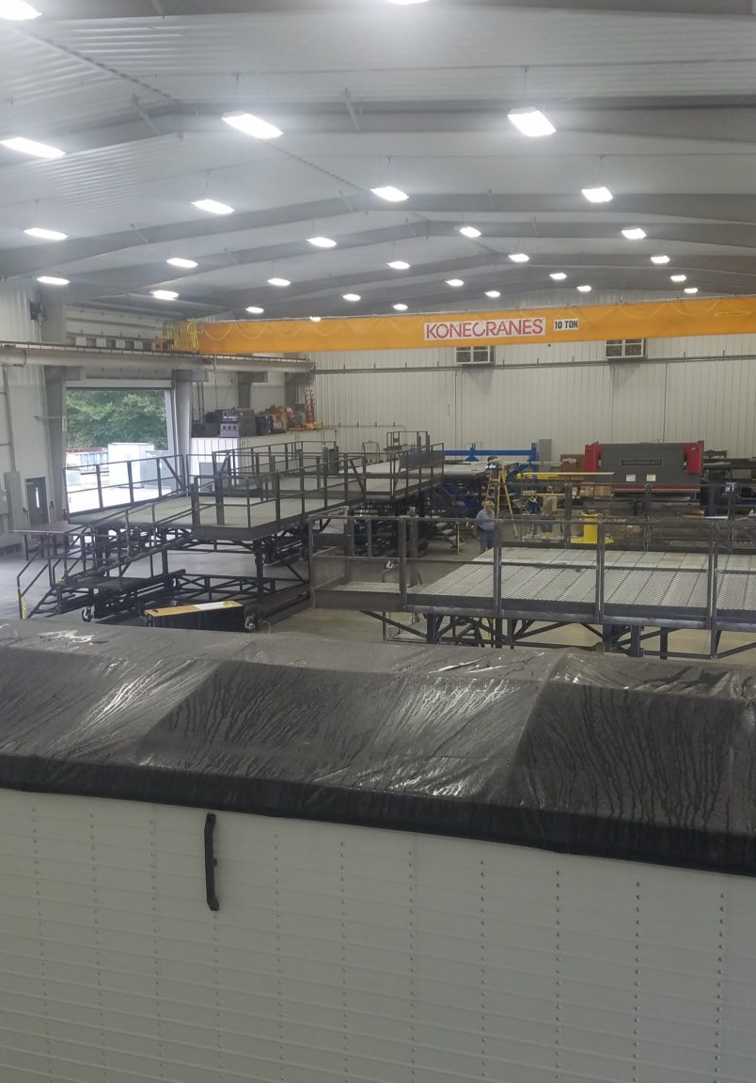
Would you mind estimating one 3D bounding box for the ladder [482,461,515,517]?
[{"bbox_3d":[3.754,-1.217,34.332,0.620,2.200,1.300,6,11,43],"label":"ladder"}]

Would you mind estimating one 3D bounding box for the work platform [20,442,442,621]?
[{"bbox_3d":[-2.857,-0.669,28.544,6.000,3.160,13.200,2,8,20],"label":"work platform"}]

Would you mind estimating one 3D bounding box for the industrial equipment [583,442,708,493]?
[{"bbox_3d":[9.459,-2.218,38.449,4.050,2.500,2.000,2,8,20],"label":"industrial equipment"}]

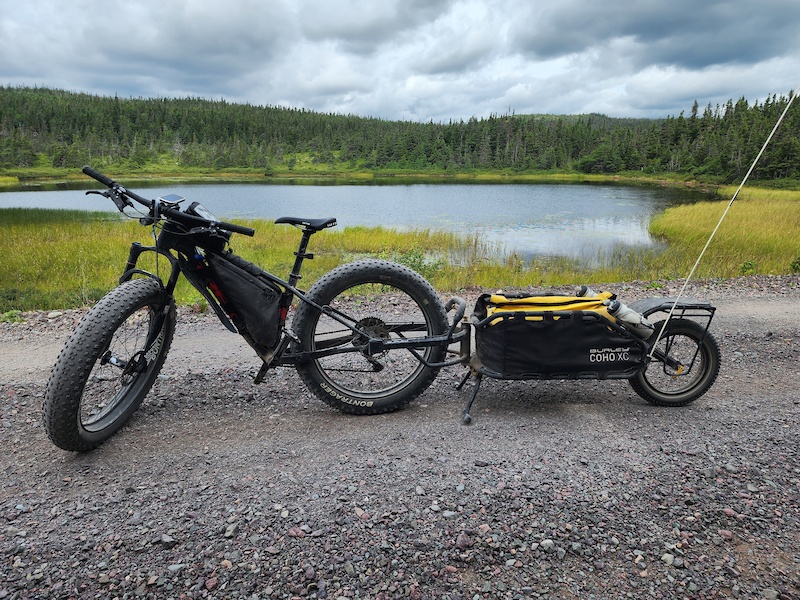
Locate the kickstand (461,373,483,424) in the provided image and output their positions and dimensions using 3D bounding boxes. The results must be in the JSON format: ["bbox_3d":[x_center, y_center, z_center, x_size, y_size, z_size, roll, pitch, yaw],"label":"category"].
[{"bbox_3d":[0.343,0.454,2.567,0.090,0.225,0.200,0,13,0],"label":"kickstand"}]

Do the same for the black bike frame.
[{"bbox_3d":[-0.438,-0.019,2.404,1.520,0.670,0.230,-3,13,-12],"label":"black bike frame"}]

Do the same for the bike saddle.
[{"bbox_3d":[-0.411,-0.334,2.352,0.268,0.062,0.142,-3,13,-12],"label":"bike saddle"}]

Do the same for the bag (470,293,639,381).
[{"bbox_3d":[0.743,0.163,2.622,0.750,0.355,0.350,0,13,0],"label":"bag"}]

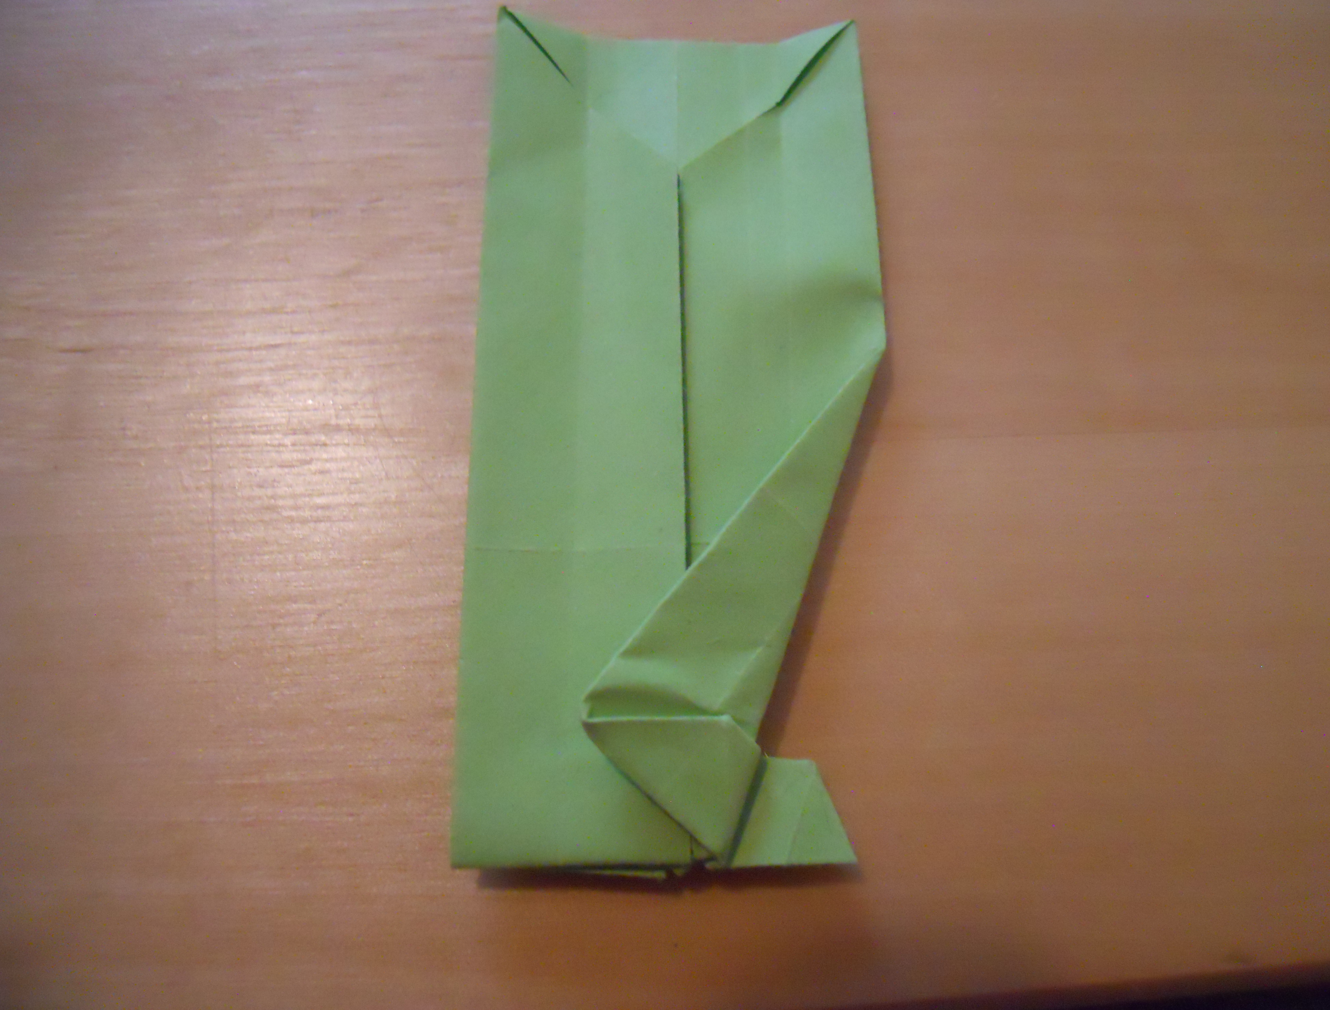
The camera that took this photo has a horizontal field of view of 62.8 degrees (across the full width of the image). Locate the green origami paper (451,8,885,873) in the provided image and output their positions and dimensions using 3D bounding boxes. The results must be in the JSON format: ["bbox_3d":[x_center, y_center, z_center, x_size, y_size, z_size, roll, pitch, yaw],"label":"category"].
[{"bbox_3d":[0.005,-0.028,0.279,0.107,0.012,0.226,-1,71,0],"label":"green origami paper"}]

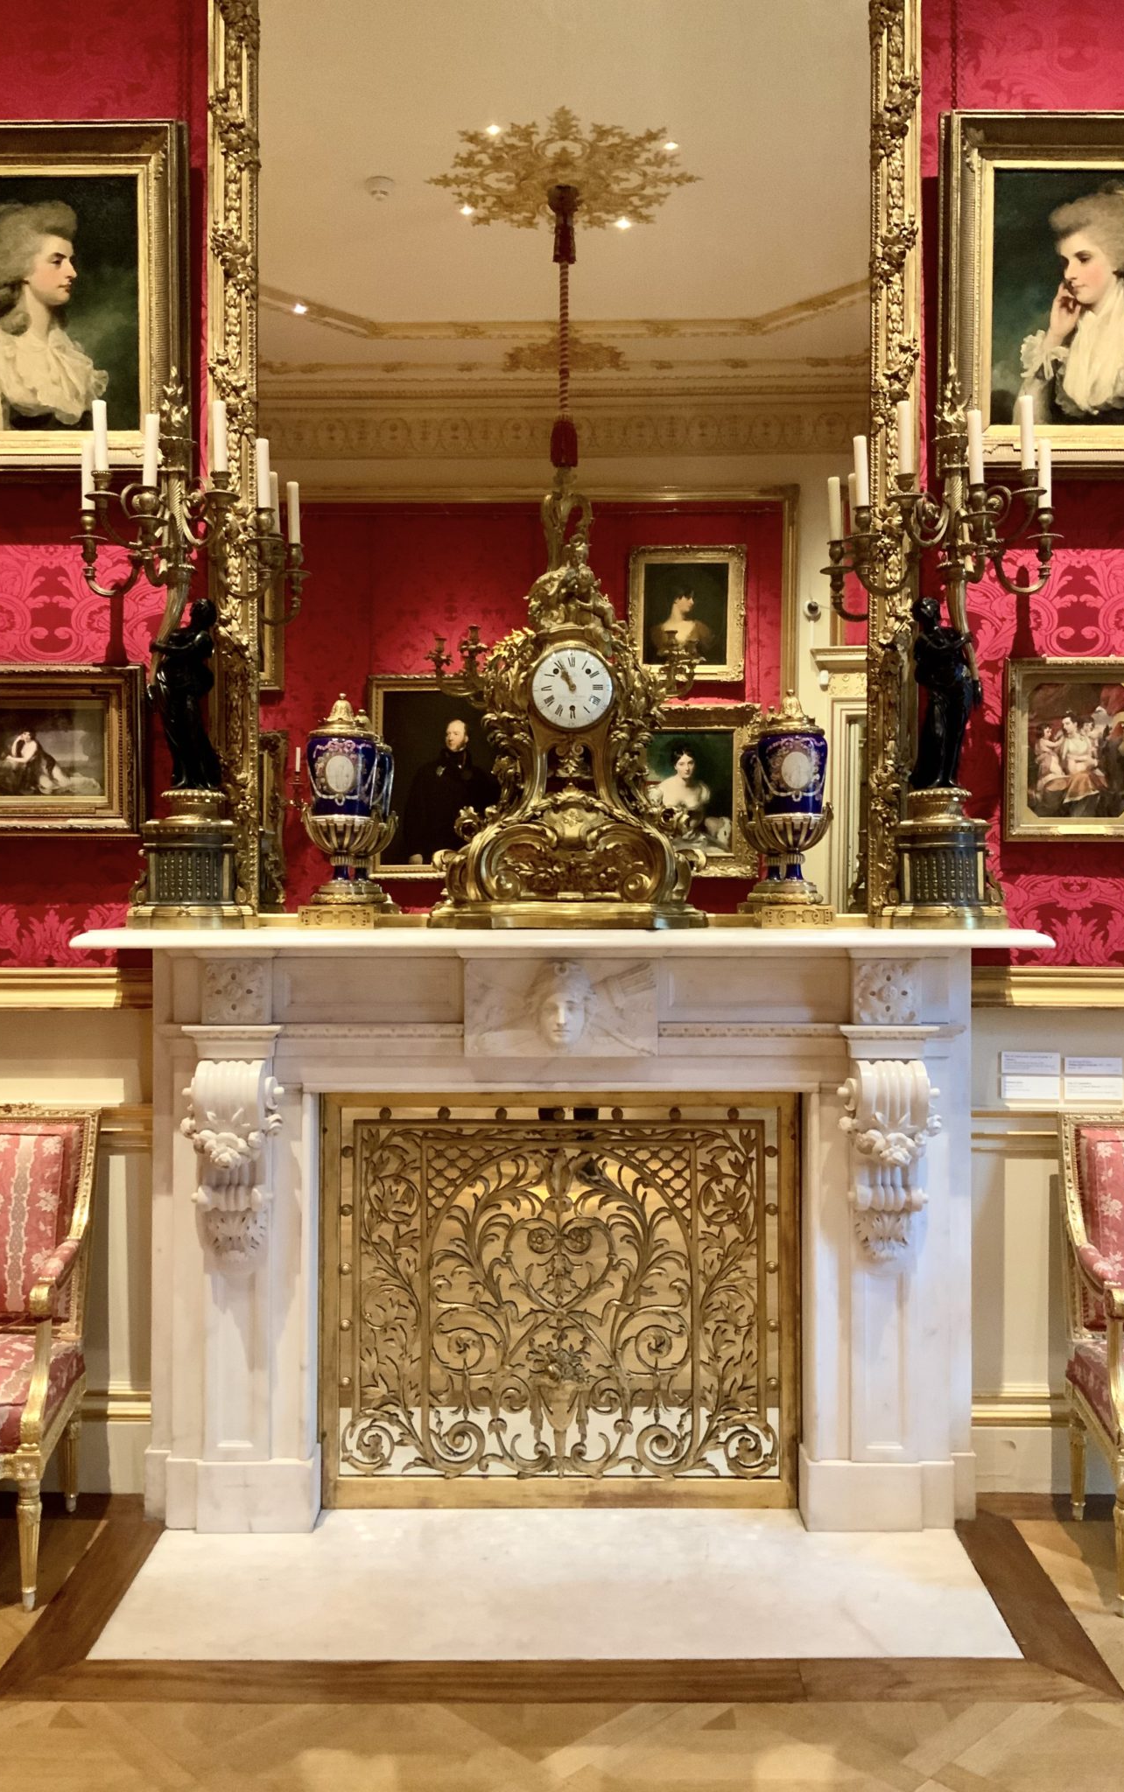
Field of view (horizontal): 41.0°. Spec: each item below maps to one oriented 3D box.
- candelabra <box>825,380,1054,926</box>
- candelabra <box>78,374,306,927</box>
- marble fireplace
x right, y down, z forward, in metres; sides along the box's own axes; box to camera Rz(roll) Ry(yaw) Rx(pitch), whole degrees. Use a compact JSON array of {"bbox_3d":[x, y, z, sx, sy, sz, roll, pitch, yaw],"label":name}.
[{"bbox_3d":[0.873,-0.549,3.330,0.490,1.245,0.360,0,0,0],"label":"candelabra"},{"bbox_3d":[-0.858,-0.549,3.330,0.485,1.245,0.360,0,0,0],"label":"candelabra"},{"bbox_3d":[0.000,0.749,3.395,2.100,1.350,0.370,0,0,0],"label":"marble fireplace"}]

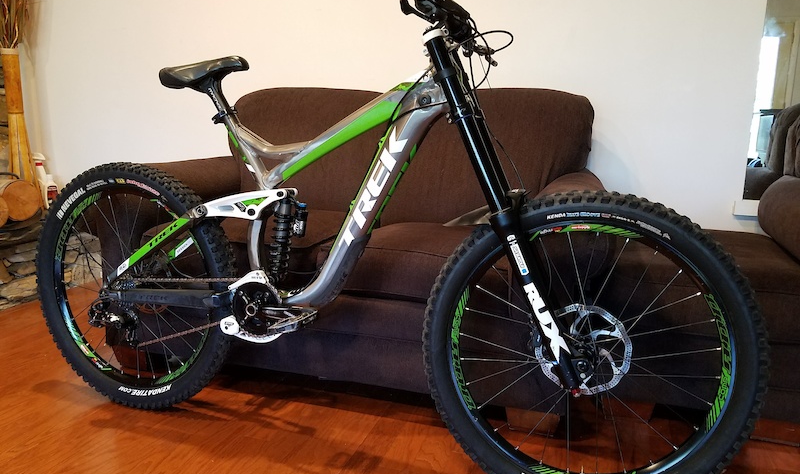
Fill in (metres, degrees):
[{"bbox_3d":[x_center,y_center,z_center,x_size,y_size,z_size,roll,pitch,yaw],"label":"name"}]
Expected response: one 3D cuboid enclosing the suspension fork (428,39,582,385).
[{"bbox_3d":[0.242,-0.066,1.289,0.125,0.790,0.200,-22,0,23],"label":"suspension fork"}]

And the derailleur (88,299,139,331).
[{"bbox_3d":[-0.776,0.214,1.640,0.140,0.105,0.075,5,11,21],"label":"derailleur"}]

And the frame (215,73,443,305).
[{"bbox_3d":[-0.182,-0.094,1.450,0.650,0.600,0.110,5,11,21],"label":"frame"}]

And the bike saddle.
[{"bbox_3d":[-0.493,-0.414,1.528,0.270,0.085,0.140,5,11,21],"label":"bike saddle"}]

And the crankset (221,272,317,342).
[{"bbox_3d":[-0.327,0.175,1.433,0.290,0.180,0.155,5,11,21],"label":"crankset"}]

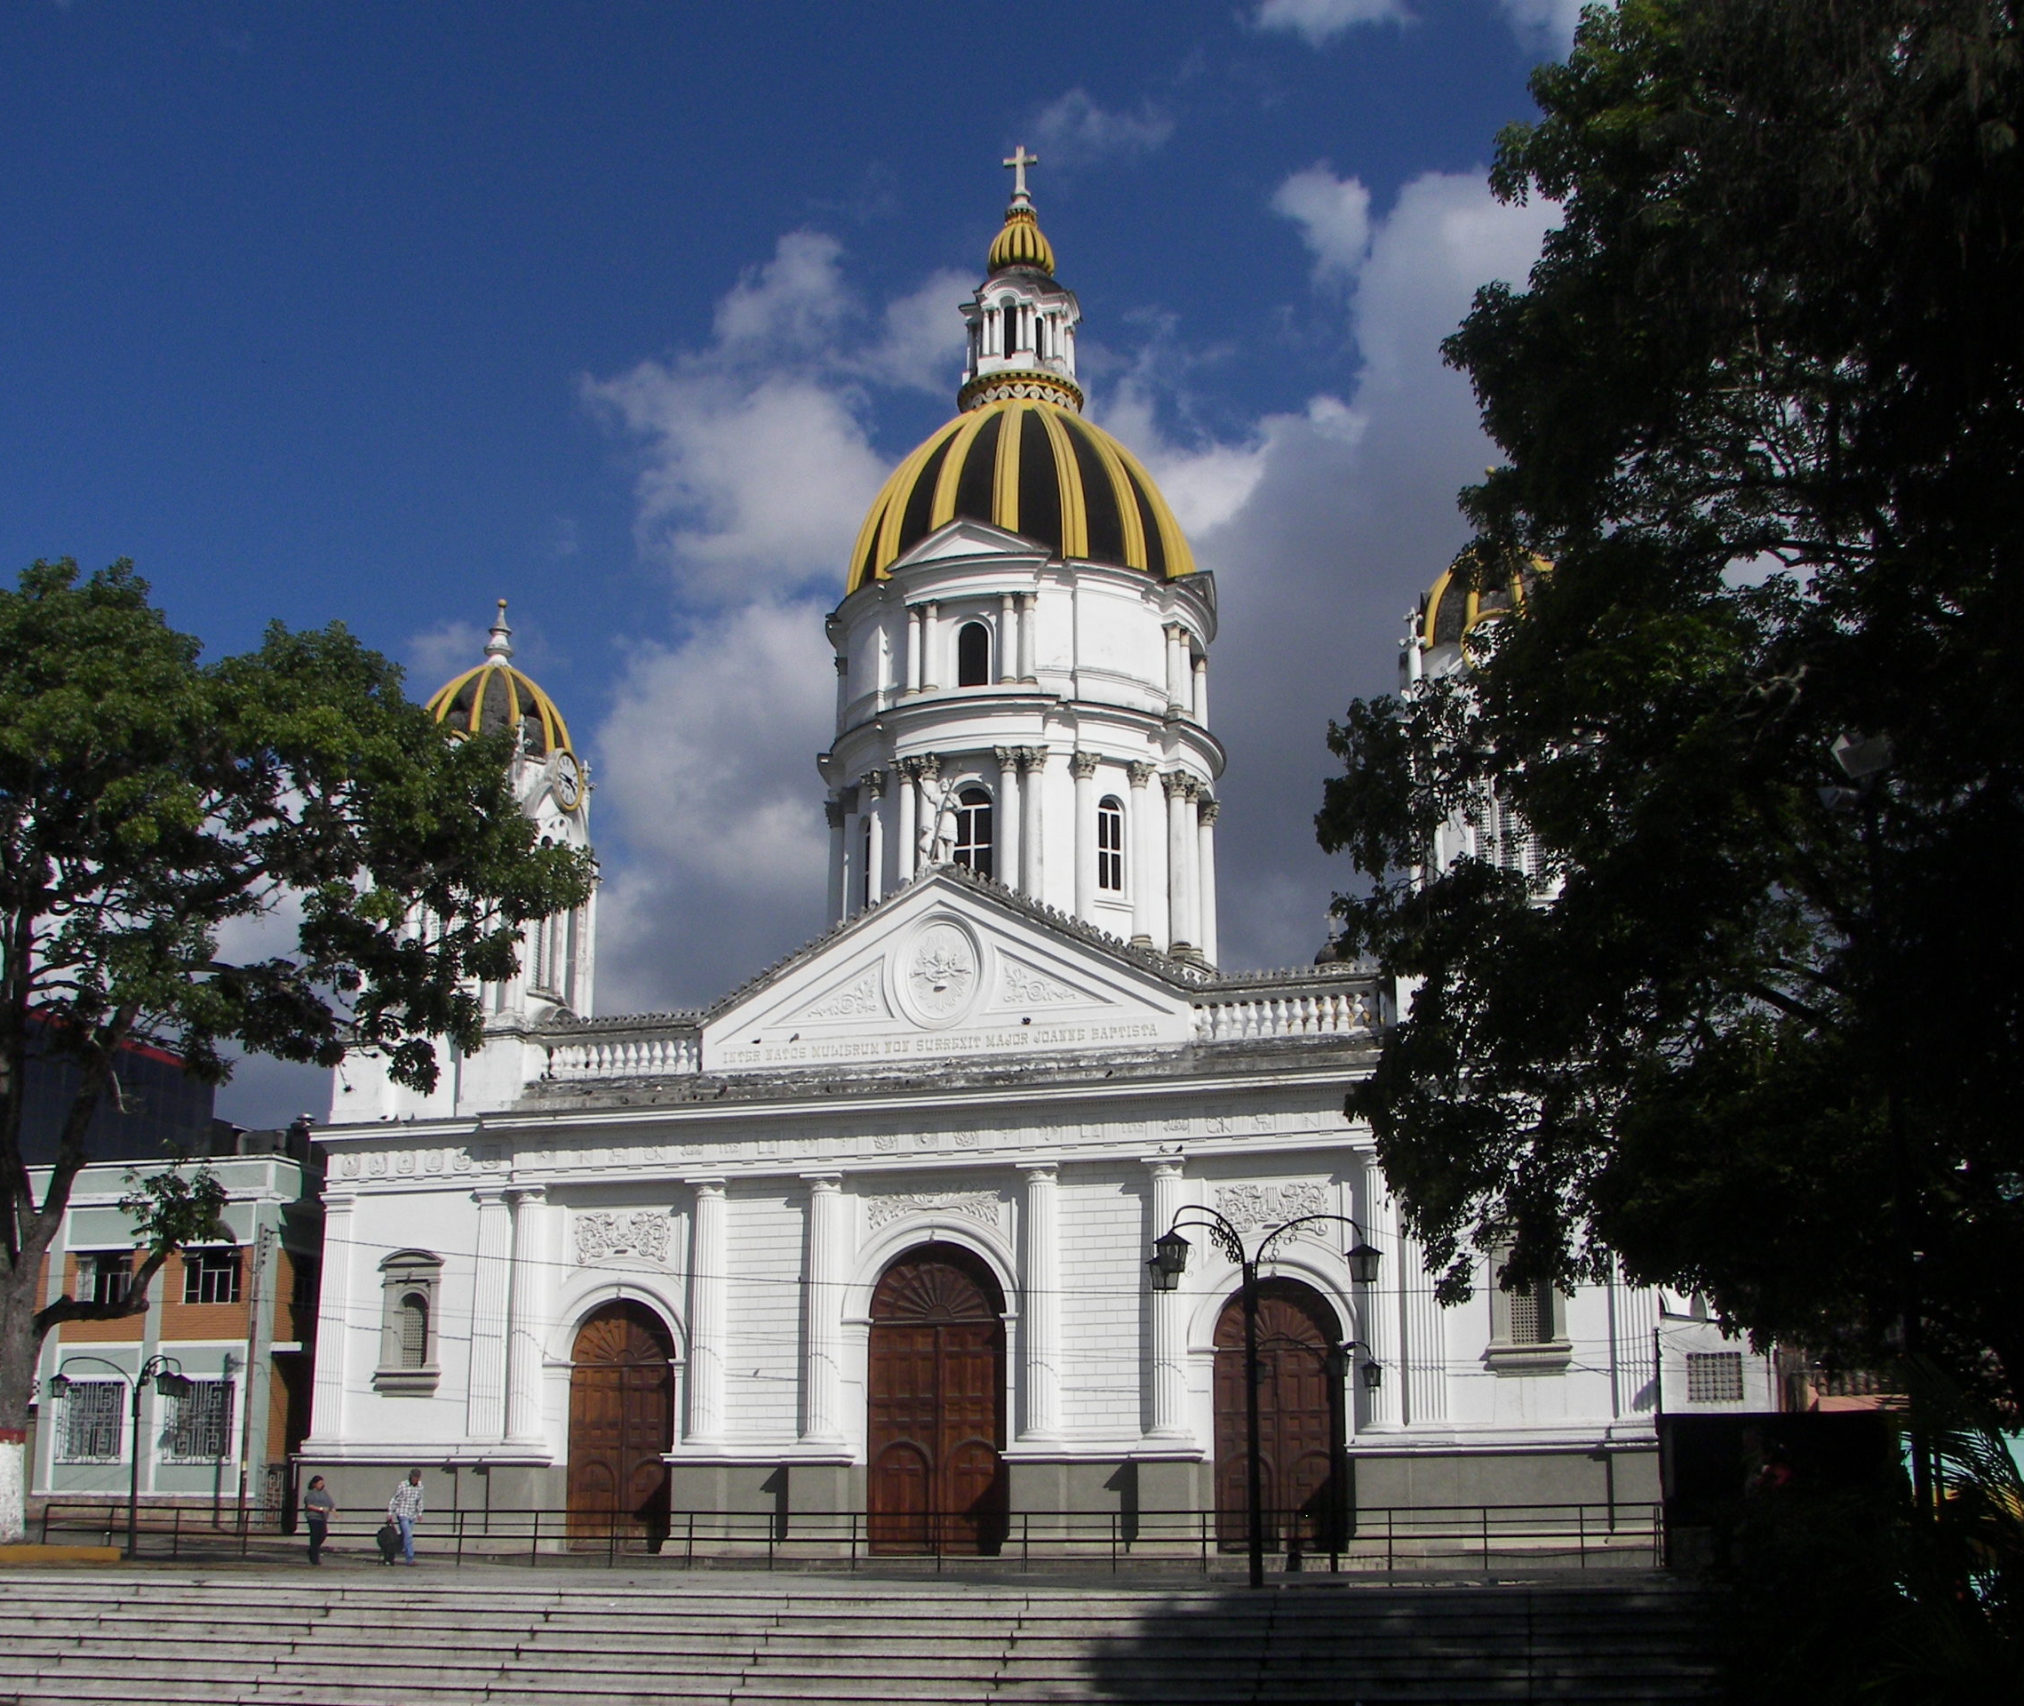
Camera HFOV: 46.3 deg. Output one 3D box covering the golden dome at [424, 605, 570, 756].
[{"bbox_3d":[-11.515,-3.735,52.588,3.200,4.029,3.200,-5,-16,16],"label":"golden dome"}]

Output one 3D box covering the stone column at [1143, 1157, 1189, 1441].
[{"bbox_3d":[2.781,8.008,42.637,0.740,5.008,0.620,-5,-16,16],"label":"stone column"}]

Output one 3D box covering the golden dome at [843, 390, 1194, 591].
[{"bbox_3d":[0.267,-7.809,54.795,8.050,4.845,8.050,0,-15,0],"label":"golden dome"}]

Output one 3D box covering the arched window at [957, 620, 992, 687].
[{"bbox_3d":[-0.901,-4.830,57.238,0.830,1.720,0.300,-5,-17,17],"label":"arched window"}]

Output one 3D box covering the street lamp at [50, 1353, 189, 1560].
[{"bbox_3d":[-17.100,11.445,44.902,2.600,3.826,2.700,0,-16,0],"label":"street lamp"}]

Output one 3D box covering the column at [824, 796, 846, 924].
[{"bbox_3d":[-4.109,0.823,54.743,0.500,4.360,0.500,-5,-17,16],"label":"column"}]

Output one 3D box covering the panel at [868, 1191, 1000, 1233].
[{"bbox_3d":[-1.583,7.238,47.675,2.873,0.767,0.100,-5,-17,16],"label":"panel"}]

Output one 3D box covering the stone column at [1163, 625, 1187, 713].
[{"bbox_3d":[3.515,-3.977,51.145,0.420,2.060,0.420,-5,-16,16],"label":"stone column"}]

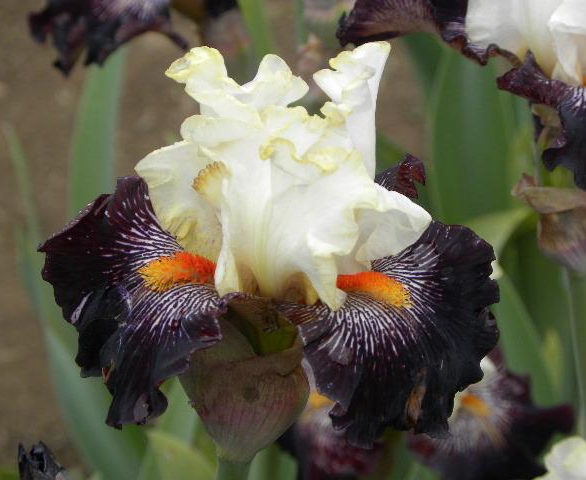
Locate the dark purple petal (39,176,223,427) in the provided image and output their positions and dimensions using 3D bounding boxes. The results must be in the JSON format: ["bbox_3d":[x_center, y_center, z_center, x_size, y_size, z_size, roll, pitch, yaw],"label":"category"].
[{"bbox_3d":[-0.046,0.018,0.990,0.048,0.057,0.062,-11,23,-28],"label":"dark purple petal"}]

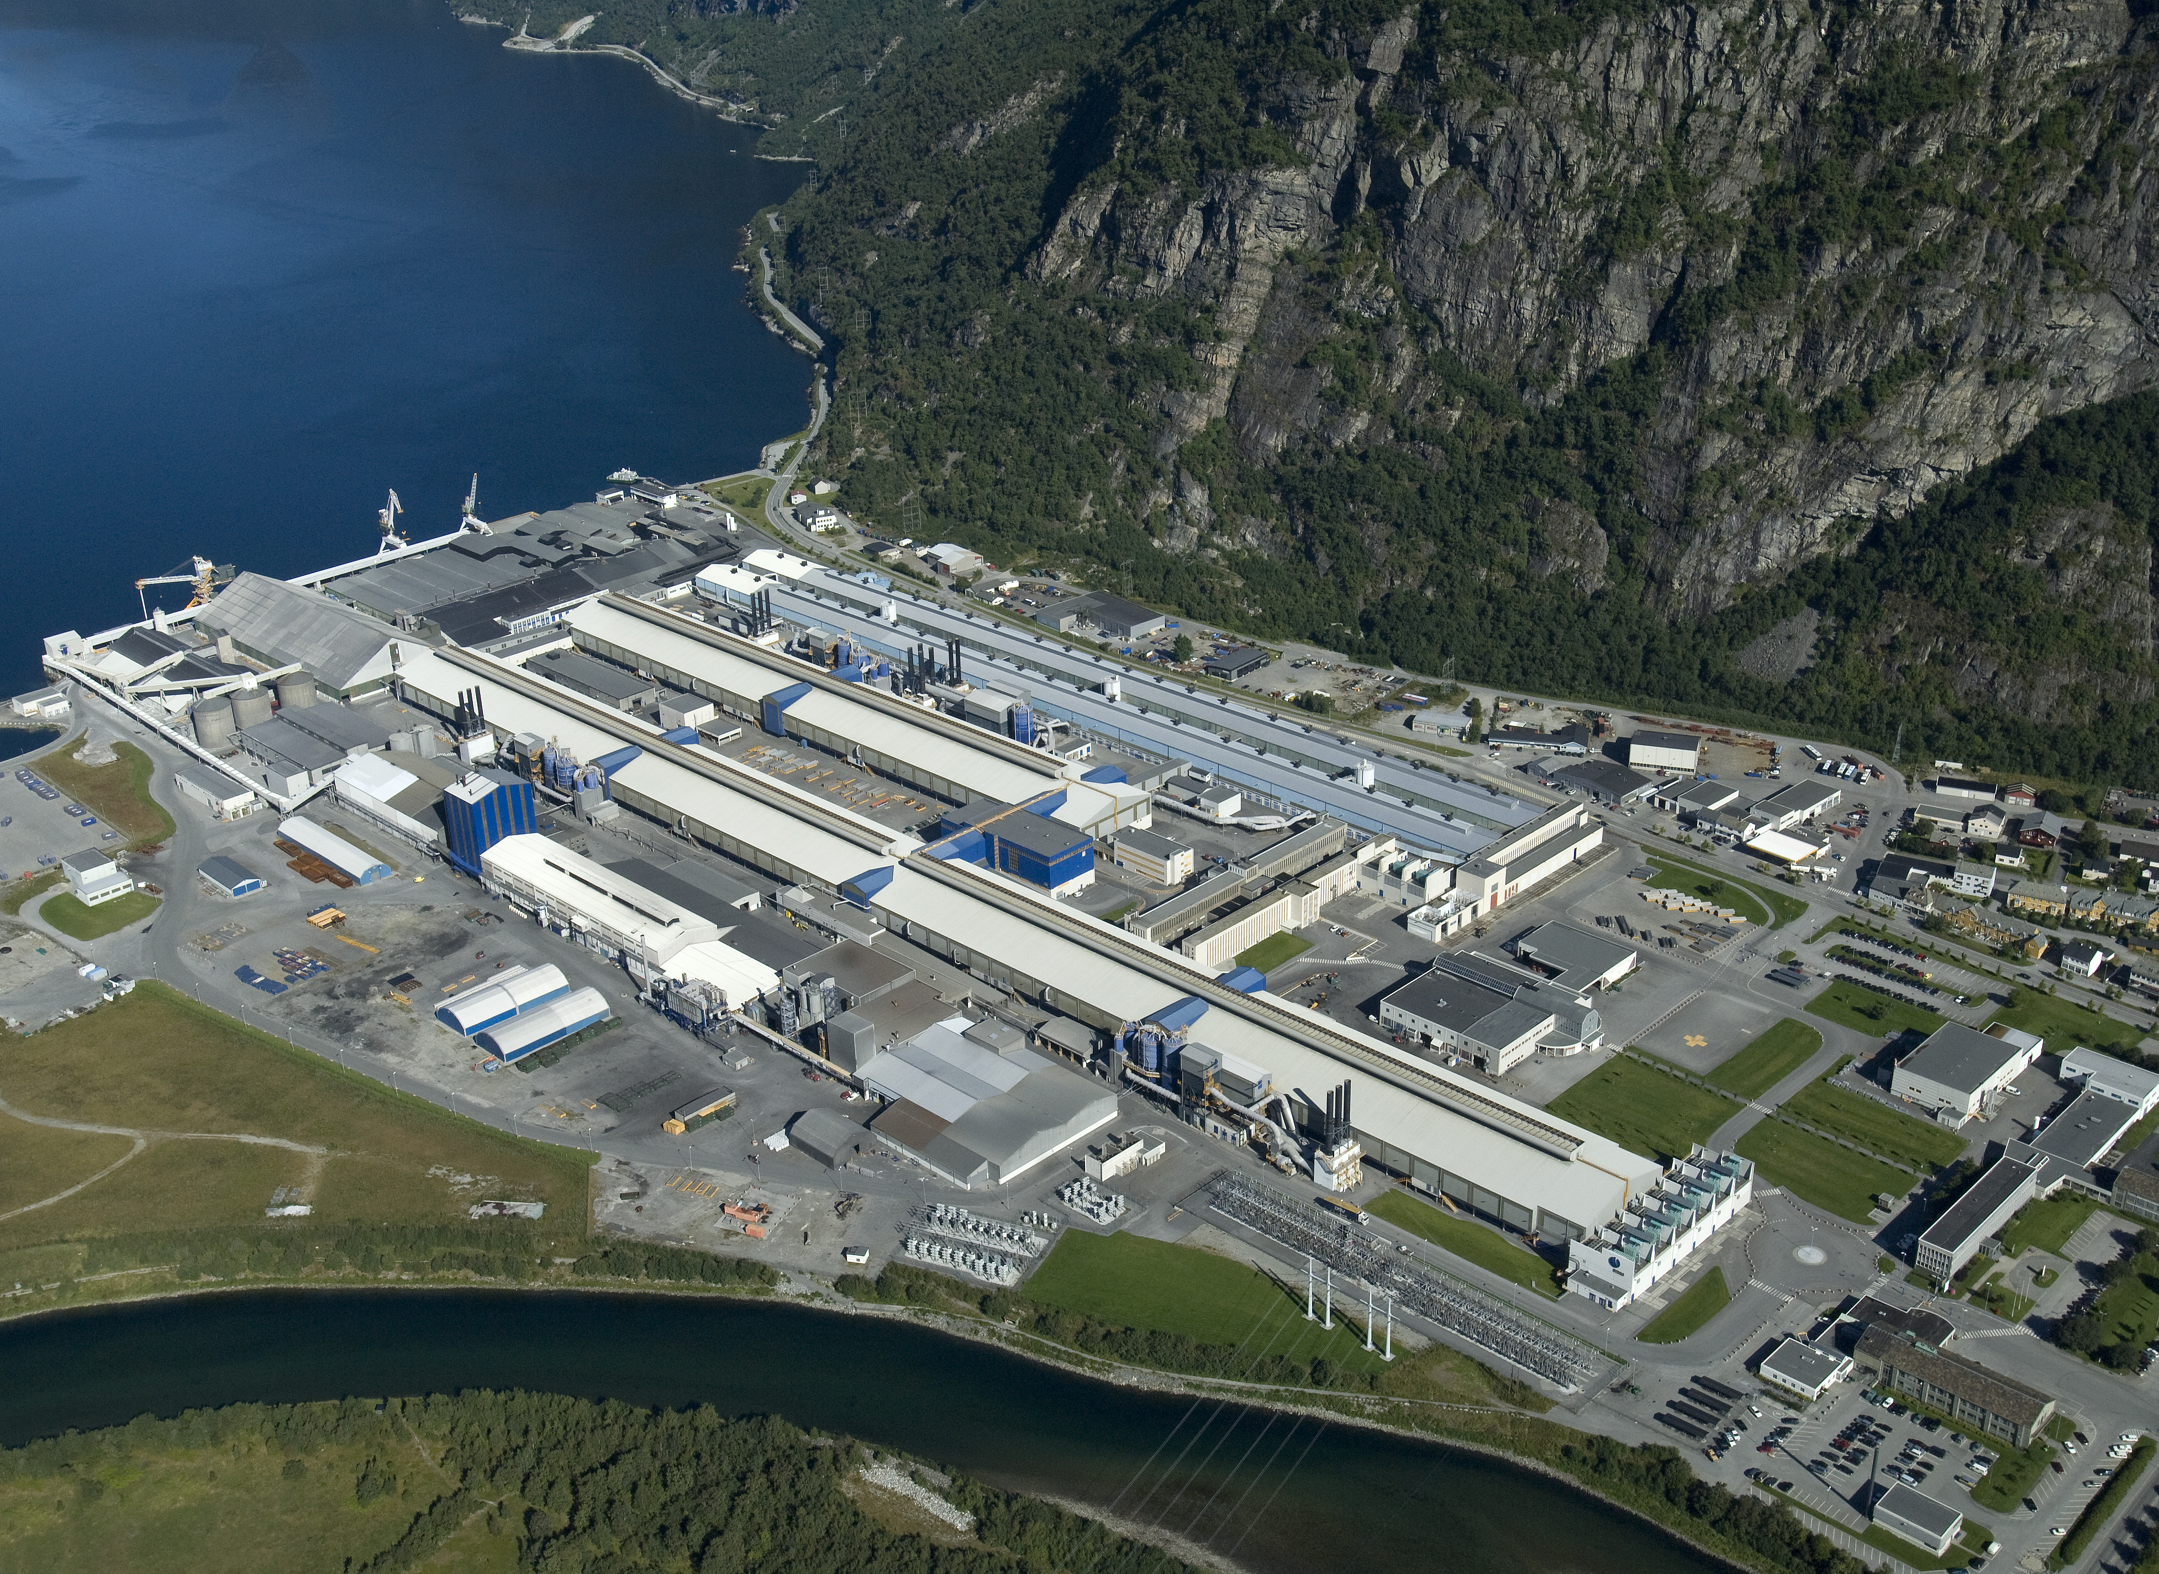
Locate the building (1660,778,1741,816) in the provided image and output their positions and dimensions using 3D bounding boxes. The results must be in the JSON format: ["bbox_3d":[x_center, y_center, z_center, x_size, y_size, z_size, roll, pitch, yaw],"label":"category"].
[{"bbox_3d":[277.706,4.797,1065.669,26.700,7.300,25.700,21,32,40],"label":"building"}]

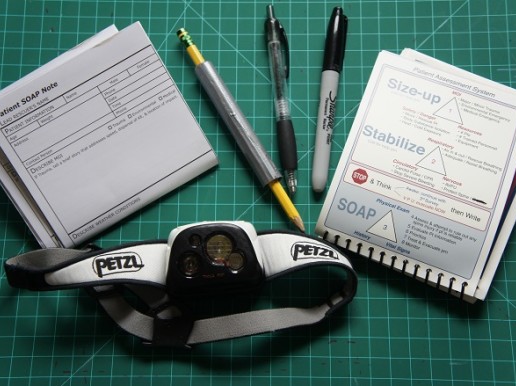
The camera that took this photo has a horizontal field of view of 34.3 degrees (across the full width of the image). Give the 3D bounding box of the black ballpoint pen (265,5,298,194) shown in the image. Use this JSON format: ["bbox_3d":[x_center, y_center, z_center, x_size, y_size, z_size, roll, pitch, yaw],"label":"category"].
[{"bbox_3d":[0.016,-0.067,0.578,0.015,0.012,0.141,-6,74,0],"label":"black ballpoint pen"}]

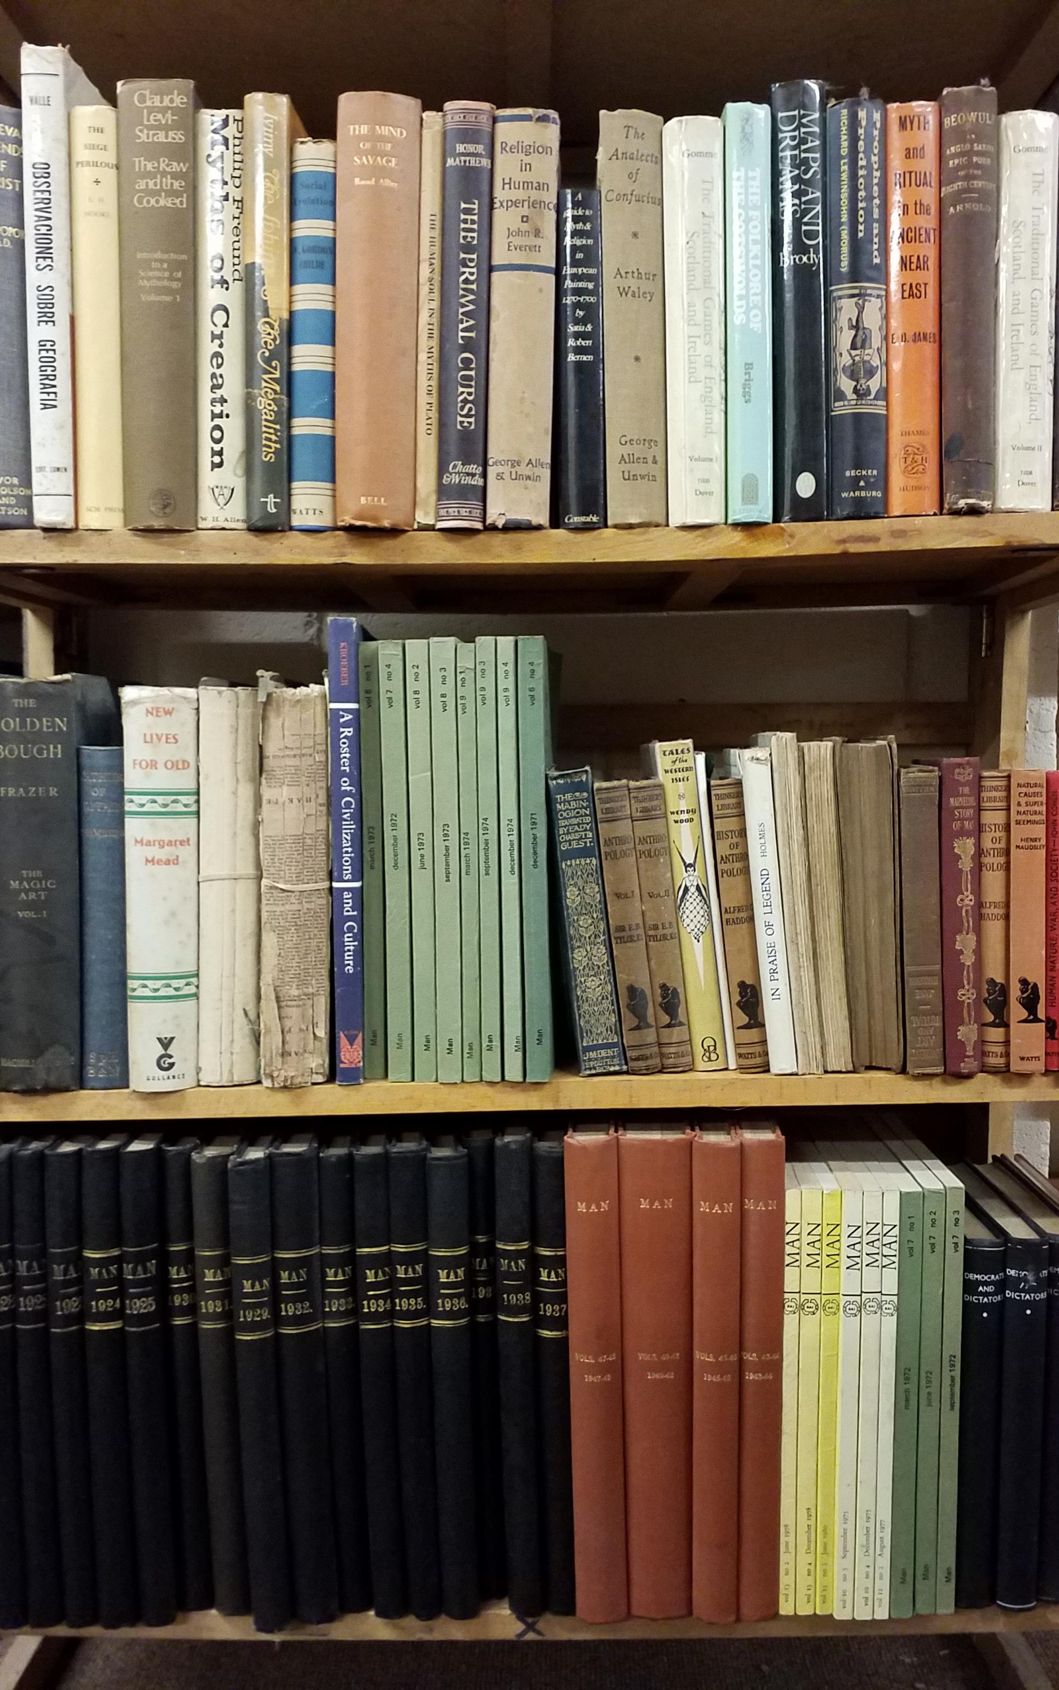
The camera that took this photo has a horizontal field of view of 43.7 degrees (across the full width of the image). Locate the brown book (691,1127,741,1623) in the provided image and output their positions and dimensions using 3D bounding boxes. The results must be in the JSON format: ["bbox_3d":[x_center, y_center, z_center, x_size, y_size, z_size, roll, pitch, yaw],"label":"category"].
[{"bbox_3d":[0.107,0.295,0.846,0.026,0.284,0.205,0,4,1],"label":"brown book"}]

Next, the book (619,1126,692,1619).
[{"bbox_3d":[0.072,0.293,0.840,0.039,0.281,0.205,-1,4,0],"label":"book"}]

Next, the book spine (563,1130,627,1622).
[{"bbox_3d":[0.040,0.296,0.847,0.029,0.284,0.205,-1,4,1],"label":"book spine"}]

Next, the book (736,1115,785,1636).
[{"bbox_3d":[0.130,0.293,0.840,0.024,0.279,0.205,0,4,0],"label":"book"}]

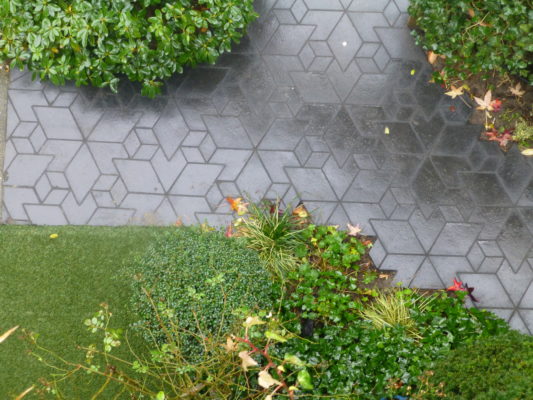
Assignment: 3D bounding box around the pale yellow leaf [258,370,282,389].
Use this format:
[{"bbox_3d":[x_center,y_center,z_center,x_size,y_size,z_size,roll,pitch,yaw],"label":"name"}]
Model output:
[{"bbox_3d":[0.015,0.764,3.471,0.101,0.035,0.081,2,80,2],"label":"pale yellow leaf"}]

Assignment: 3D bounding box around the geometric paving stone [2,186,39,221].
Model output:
[{"bbox_3d":[-1.300,0.029,4.374,0.204,0.045,0.177,2,80,1],"label":"geometric paving stone"}]

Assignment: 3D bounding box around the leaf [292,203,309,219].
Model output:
[{"bbox_3d":[0.179,0.055,4.310,0.085,0.025,0.079,2,80,1],"label":"leaf"}]

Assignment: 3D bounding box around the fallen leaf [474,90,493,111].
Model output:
[{"bbox_3d":[1.170,-0.535,4.390,0.105,0.025,0.108,12,81,3],"label":"fallen leaf"}]

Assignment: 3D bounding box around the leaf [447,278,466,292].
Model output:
[{"bbox_3d":[1.015,0.456,4.357,0.099,0.030,0.074,2,80,2],"label":"leaf"}]

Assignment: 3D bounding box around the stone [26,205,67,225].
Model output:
[{"bbox_3d":[-1.206,0.087,4.503,0.261,0.050,0.112,2,80,2],"label":"stone"}]

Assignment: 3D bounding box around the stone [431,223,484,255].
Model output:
[{"bbox_3d":[1.025,0.217,4.434,0.305,0.050,0.186,2,80,2],"label":"stone"}]

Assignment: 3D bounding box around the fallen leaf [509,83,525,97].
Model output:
[{"bbox_3d":[1.350,-0.593,4.399,0.086,0.020,0.078,12,81,3],"label":"fallen leaf"}]

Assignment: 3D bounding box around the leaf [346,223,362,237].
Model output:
[{"bbox_3d":[0.463,0.158,4.290,0.076,0.020,0.076,2,80,1],"label":"leaf"}]

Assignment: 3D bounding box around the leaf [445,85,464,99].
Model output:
[{"bbox_3d":[1.046,-0.600,4.542,0.106,0.025,0.082,2,80,2],"label":"leaf"}]

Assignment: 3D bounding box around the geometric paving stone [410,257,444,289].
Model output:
[{"bbox_3d":[0.838,0.380,4.279,0.199,0.045,0.175,2,80,1],"label":"geometric paving stone"}]

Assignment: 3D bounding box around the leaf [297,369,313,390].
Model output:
[{"bbox_3d":[0.165,0.763,3.468,0.069,0.035,0.088,2,80,2],"label":"leaf"}]

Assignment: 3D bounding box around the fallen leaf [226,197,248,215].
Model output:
[{"bbox_3d":[-0.156,0.032,4.319,0.106,0.025,0.095,2,80,1],"label":"fallen leaf"}]

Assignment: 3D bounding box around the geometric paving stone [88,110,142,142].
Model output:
[{"bbox_3d":[-0.848,-0.403,4.581,0.313,0.050,0.181,2,80,2],"label":"geometric paving stone"}]

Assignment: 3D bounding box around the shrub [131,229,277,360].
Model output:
[{"bbox_3d":[-0.311,0.448,3.984,0.720,0.550,0.639,2,80,1],"label":"shrub"}]

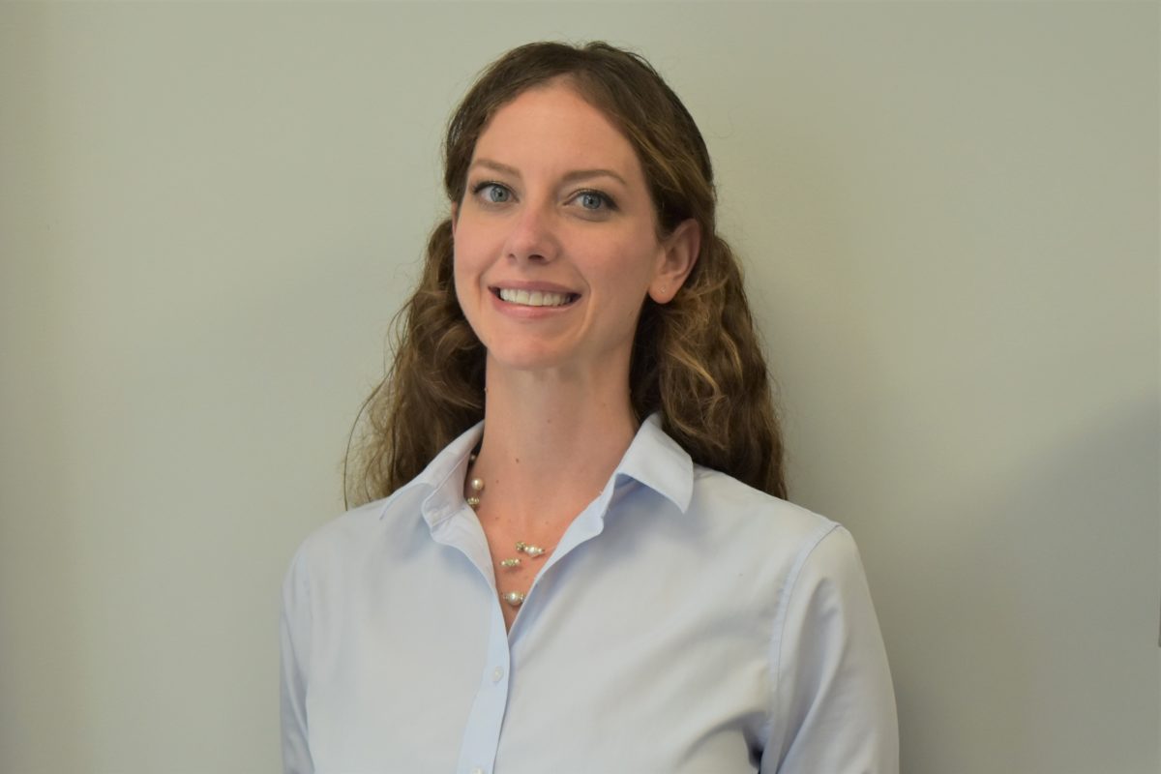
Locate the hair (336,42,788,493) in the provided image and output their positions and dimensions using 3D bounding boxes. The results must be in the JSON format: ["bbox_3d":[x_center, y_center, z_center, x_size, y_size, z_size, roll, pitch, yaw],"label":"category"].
[{"bbox_3d":[-0.011,-0.075,1.790,0.285,0.325,0.230,0,0,20],"label":"hair"}]

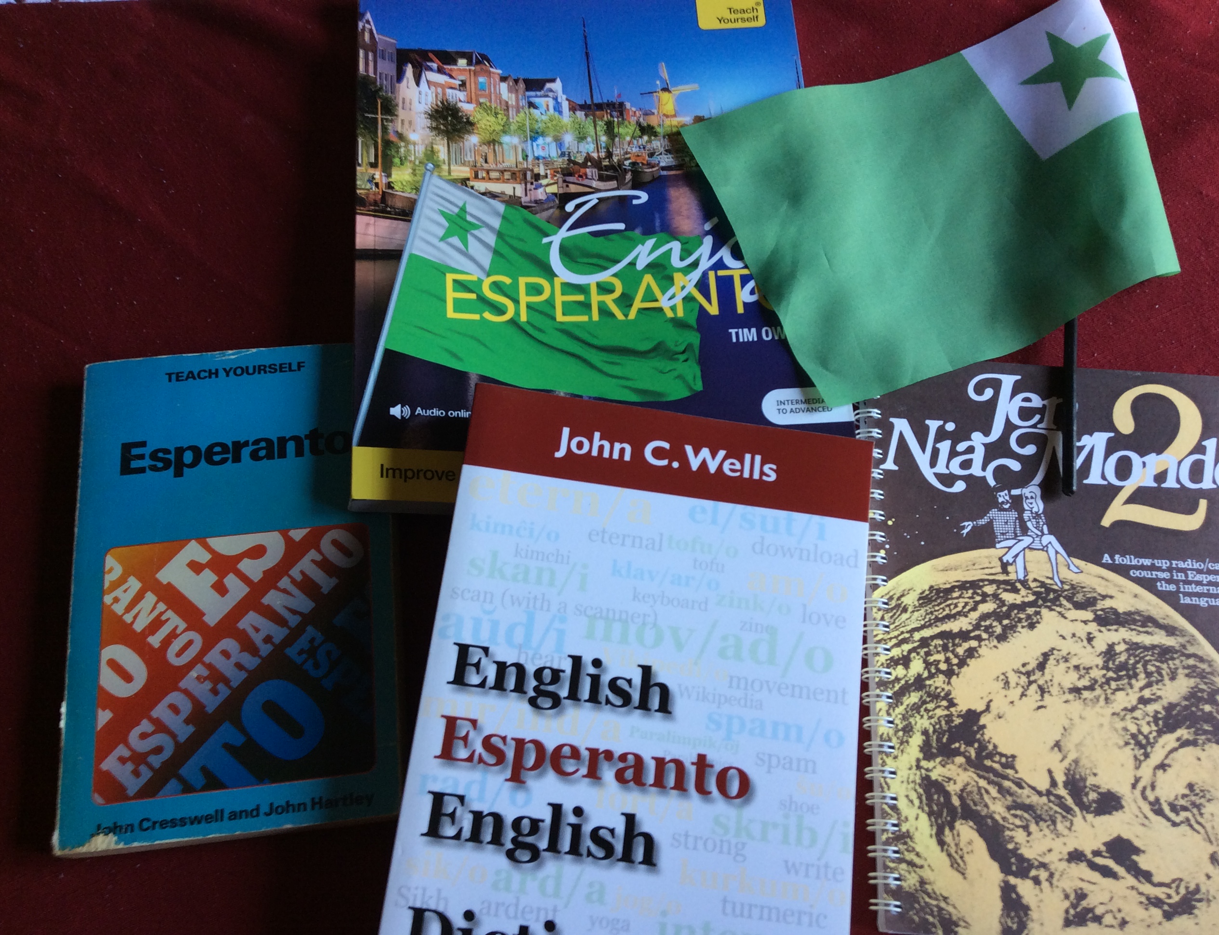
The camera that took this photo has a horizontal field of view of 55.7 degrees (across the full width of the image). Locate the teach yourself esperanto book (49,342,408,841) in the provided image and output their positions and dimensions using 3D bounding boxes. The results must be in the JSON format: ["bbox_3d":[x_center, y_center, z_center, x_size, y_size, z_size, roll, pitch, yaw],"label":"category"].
[{"bbox_3d":[-0.133,0.040,0.414,0.112,0.015,0.178,-5,67,-5],"label":"teach yourself esperanto book"}]

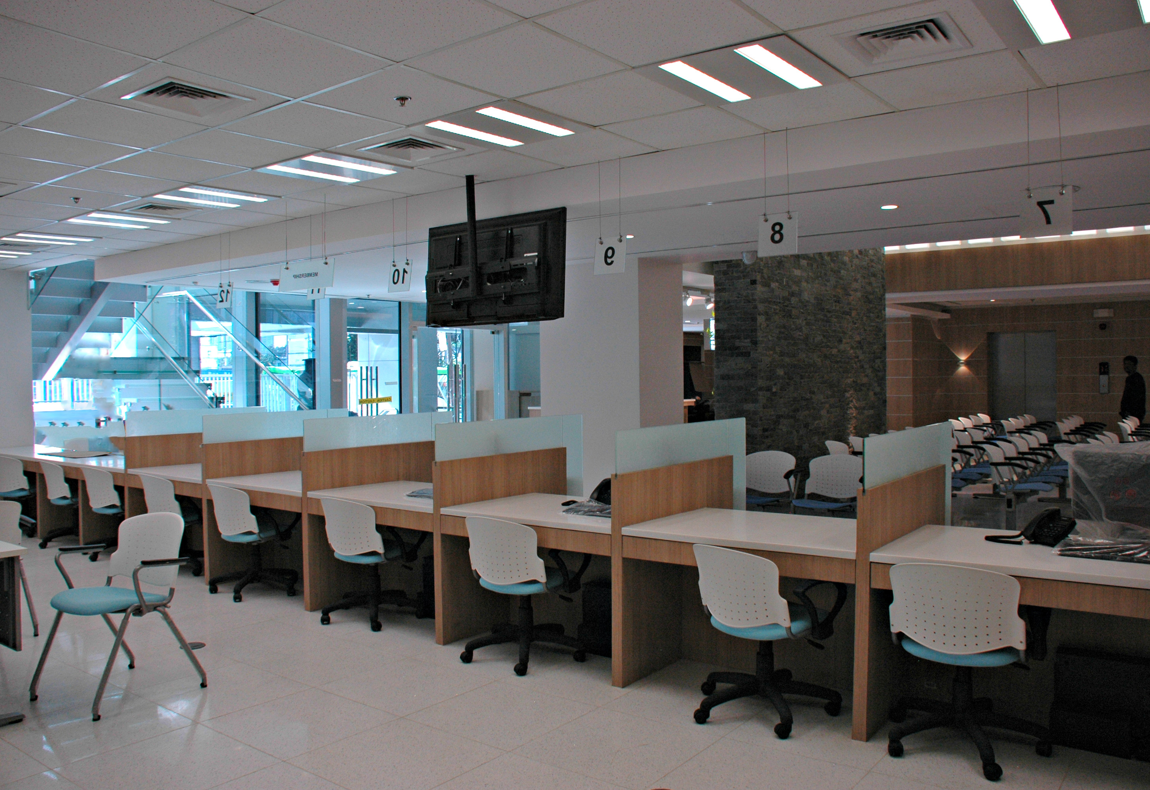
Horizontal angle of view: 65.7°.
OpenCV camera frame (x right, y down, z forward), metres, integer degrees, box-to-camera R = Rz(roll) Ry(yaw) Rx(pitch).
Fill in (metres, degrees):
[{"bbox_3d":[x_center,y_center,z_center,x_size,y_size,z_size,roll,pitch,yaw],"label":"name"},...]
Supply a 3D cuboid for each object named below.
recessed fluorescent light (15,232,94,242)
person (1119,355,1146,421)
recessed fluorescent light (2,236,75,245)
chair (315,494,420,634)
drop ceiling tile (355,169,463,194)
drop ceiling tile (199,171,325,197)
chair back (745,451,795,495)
[{"bbox_3d":[-4.046,-1.236,6.948,0.095,0.040,0.580,0,2,37],"label":"recessed fluorescent light"},{"bbox_3d":[7.889,0.233,12.600,0.300,1.650,0.480,-1,2,-5],"label":"person"},{"bbox_3d":[-4.377,-1.272,7.278,0.110,0.040,0.550,0,2,38],"label":"recessed fluorescent light"},{"bbox_3d":[-1.241,0.988,5.463,0.610,0.775,0.630,0,2,35],"label":"chair"},{"bbox_3d":[-0.937,-1.252,5.228,0.610,0.020,0.530,0,2,38],"label":"drop ceiling tile"},{"bbox_3d":[-1.772,-1.232,5.149,0.595,0.020,0.595,0,2,36],"label":"drop ceiling tile"},{"bbox_3d":[1.555,0.626,7.152,0.470,0.360,0.120,0,2,37],"label":"chair back"}]

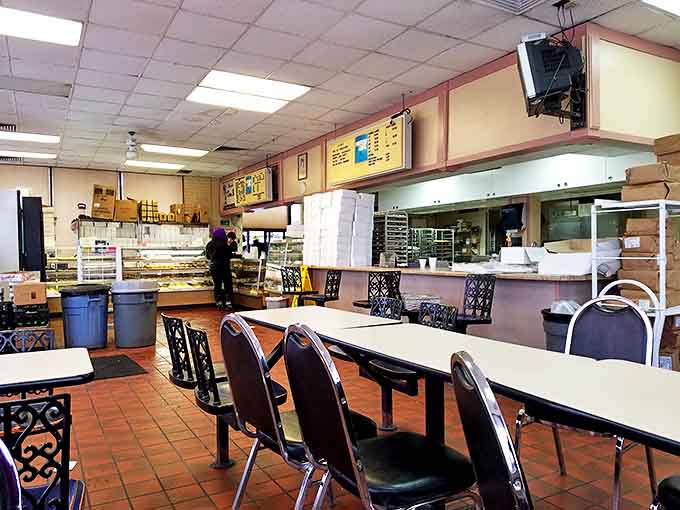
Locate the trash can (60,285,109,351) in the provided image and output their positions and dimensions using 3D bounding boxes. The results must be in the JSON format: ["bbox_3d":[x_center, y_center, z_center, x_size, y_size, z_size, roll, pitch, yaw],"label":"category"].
[{"bbox_3d":[-3.173,0.764,6.372,0.570,0.720,0.570,-1,0,-31],"label":"trash can"}]

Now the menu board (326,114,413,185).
[{"bbox_3d":[0.346,-1.389,7.087,0.120,0.670,1.950,-1,0,-31],"label":"menu board"}]

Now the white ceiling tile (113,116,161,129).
[{"bbox_3d":[-2.995,-1.969,7.595,0.605,0.020,0.605,-1,1,-30],"label":"white ceiling tile"}]

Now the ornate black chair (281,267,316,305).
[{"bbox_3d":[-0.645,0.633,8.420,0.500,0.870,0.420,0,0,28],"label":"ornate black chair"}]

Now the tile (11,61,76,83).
[{"bbox_3d":[-3.127,-1.950,5.412,0.610,0.022,0.610,-1,1,-30],"label":"tile"}]

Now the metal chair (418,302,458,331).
[{"bbox_3d":[0.428,0.709,3.055,0.430,0.790,0.410,-1,1,-30],"label":"metal chair"}]

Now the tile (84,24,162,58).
[{"bbox_3d":[-1.984,-1.955,4.667,0.610,0.022,0.610,-1,1,-30],"label":"tile"}]

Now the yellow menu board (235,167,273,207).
[{"bbox_3d":[-1.844,-1.377,10.776,0.120,0.650,1.900,-1,0,-31],"label":"yellow menu board"}]

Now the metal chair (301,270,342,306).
[{"bbox_3d":[-0.233,0.649,7.157,0.430,0.850,0.420,-1,0,-31],"label":"metal chair"}]

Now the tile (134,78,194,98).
[{"bbox_3d":[-2.074,-1.965,6.028,0.610,0.022,0.610,-1,1,-30],"label":"tile"}]

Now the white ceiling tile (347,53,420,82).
[{"bbox_3d":[0.429,-1.981,5.358,0.605,0.020,0.605,-1,1,-30],"label":"white ceiling tile"}]

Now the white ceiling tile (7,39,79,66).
[{"bbox_3d":[-2.811,-1.927,4.866,0.610,0.020,0.610,-1,0,-31],"label":"white ceiling tile"}]

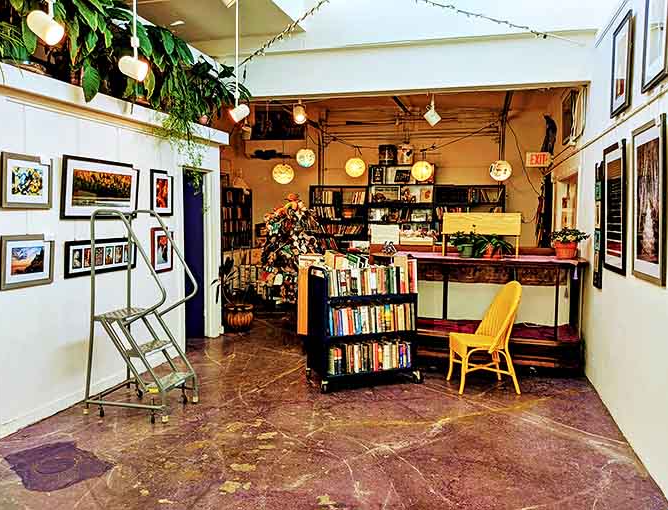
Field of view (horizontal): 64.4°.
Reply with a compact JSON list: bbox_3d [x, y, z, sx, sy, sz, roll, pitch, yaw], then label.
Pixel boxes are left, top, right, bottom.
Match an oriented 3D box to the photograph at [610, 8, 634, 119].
[{"bbox_3d":[2.208,-1.433,4.059,0.027,0.676,0.546,2,5,16],"label":"photograph"}]

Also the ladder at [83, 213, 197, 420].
[{"bbox_3d":[-1.498,0.433,4.200,0.740,1.550,0.600,2,5,16],"label":"ladder"}]

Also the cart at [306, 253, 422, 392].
[{"bbox_3d":[0.292,0.634,4.869,0.924,1.068,0.457,-1,5,-20],"label":"cart"}]

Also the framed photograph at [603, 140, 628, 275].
[{"bbox_3d":[2.165,-0.356,4.081,0.027,0.969,0.676,-1,4,16],"label":"framed photograph"}]

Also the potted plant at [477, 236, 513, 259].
[{"bbox_3d":[1.646,-0.088,5.468,0.360,0.236,0.300,2,5,16],"label":"potted plant"}]

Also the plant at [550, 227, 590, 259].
[{"bbox_3d":[2.354,-0.113,5.287,0.380,0.332,0.360,2,5,16],"label":"plant"}]

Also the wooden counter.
[{"bbox_3d":[1.495,0.569,5.667,2.140,1.110,0.680,2,5,16],"label":"wooden counter"}]

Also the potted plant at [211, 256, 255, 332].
[{"bbox_3d":[-1.305,0.517,6.849,0.527,0.964,0.477,1,5,10],"label":"potted plant"}]

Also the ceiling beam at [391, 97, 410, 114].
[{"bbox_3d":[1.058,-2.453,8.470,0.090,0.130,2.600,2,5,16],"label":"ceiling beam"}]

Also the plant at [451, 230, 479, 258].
[{"bbox_3d":[1.421,-0.127,5.728,0.308,0.298,0.288,2,5,16],"label":"plant"}]

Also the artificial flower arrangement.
[{"bbox_3d":[-0.546,-0.102,7.234,0.920,1.520,0.880,1,5,0],"label":"artificial flower arrangement"}]

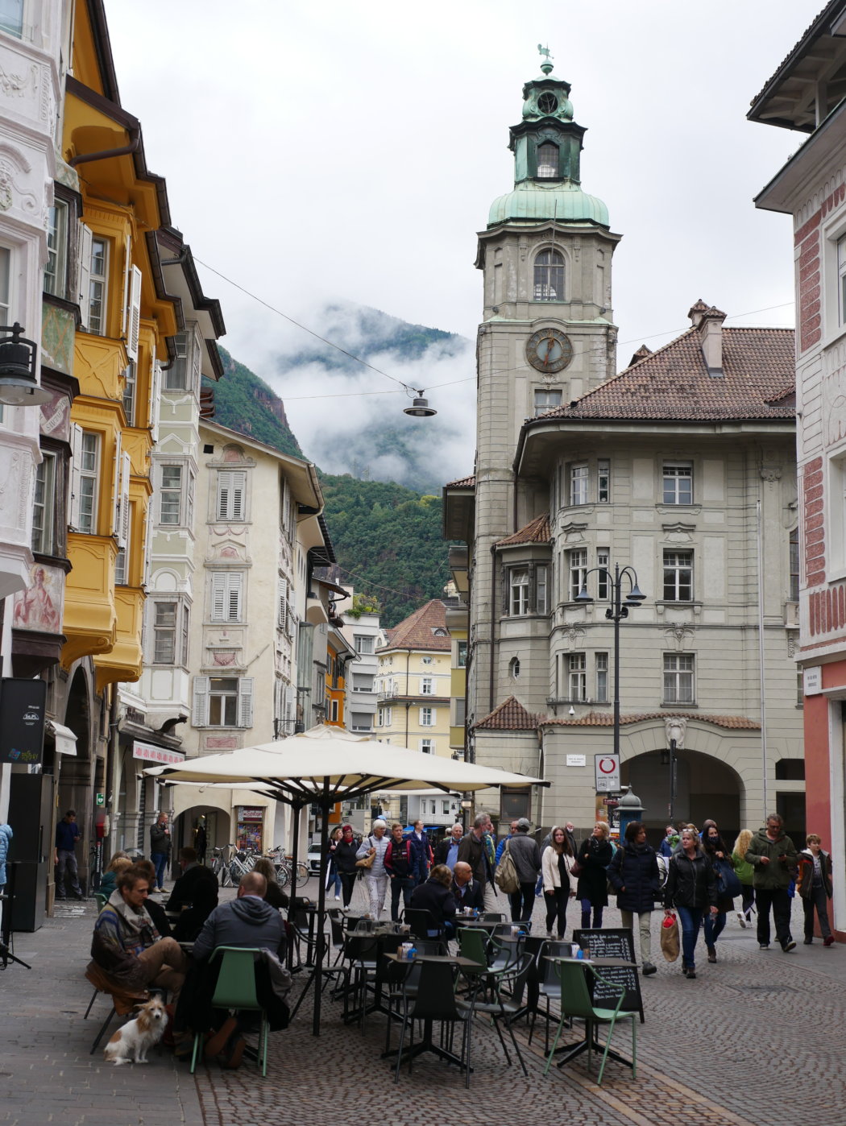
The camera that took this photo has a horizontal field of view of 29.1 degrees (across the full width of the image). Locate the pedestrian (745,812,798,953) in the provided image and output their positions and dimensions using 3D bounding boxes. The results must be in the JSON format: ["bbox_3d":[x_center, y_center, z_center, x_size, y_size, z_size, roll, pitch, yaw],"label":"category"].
[{"bbox_3d":[4.610,4.203,21.424,0.660,1.780,0.480,2,-9,-3],"label":"pedestrian"}]

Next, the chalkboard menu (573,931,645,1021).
[{"bbox_3d":[1.586,3.540,13.958,0.600,0.780,0.380,7,-10,-32],"label":"chalkboard menu"}]

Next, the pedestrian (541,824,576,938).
[{"bbox_3d":[2.015,4.749,24.200,0.500,1.650,0.360,2,-9,-7],"label":"pedestrian"}]

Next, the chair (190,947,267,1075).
[{"bbox_3d":[-1.303,3.007,10.950,0.520,0.820,0.530,1,-9,-2],"label":"chair"}]

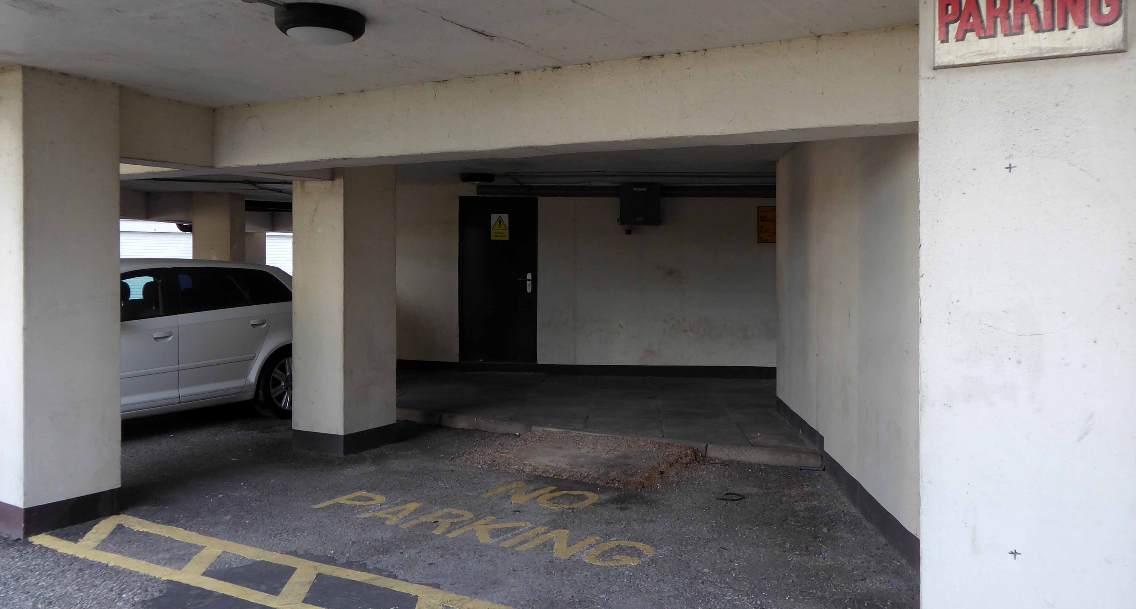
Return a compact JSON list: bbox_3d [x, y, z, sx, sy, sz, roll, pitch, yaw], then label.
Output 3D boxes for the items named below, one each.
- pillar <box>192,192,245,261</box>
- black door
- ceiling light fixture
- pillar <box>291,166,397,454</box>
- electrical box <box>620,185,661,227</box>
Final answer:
[{"bbox_3d":[-5.010,-0.410,13.670,0.530,2.360,0.540,0,1,4],"label":"pillar"},{"bbox_3d":[-0.827,-0.294,11.250,0.925,1.960,0.070,0,1,4],"label":"black door"},{"bbox_3d":[-0.954,-1.070,3.670,0.350,0.095,0.350,0,1,4],"label":"ceiling light fixture"},{"bbox_3d":[-1.681,-0.015,7.134,0.540,2.120,0.560,1,1,31],"label":"pillar"},{"bbox_3d":[0.834,-1.151,10.970,0.460,0.490,0.240,0,1,4],"label":"electrical box"}]

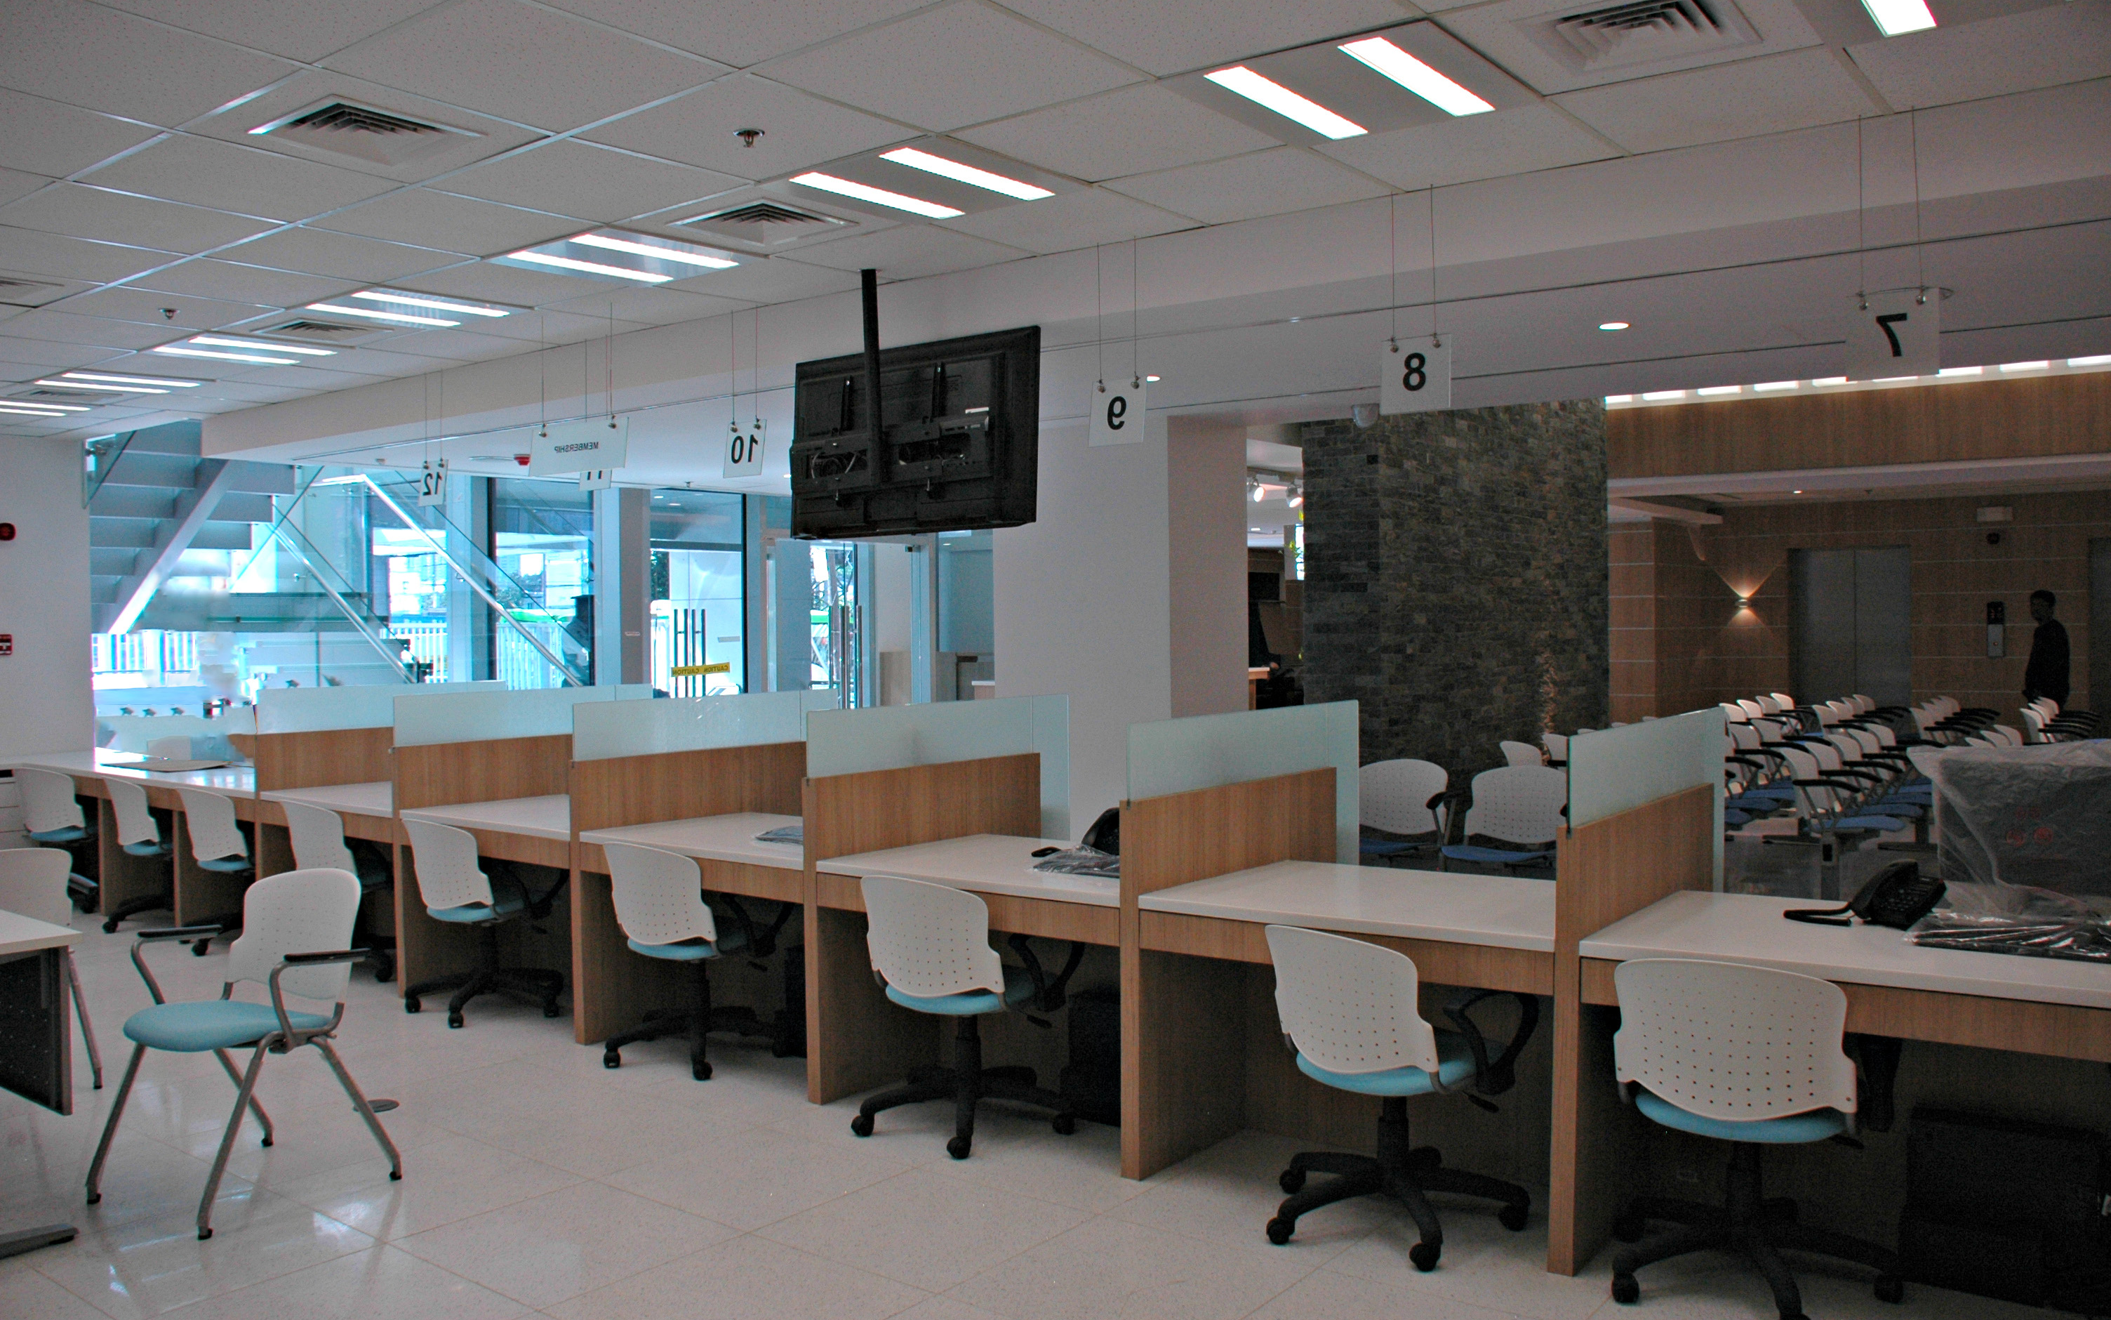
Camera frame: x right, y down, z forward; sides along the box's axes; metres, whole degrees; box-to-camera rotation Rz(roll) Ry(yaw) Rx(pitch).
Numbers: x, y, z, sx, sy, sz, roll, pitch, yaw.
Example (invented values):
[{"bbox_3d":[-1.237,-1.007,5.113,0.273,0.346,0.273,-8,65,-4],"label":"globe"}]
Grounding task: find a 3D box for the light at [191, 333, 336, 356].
[{"bbox_3d":[-3.089,-1.233,6.188,0.095,0.040,0.580,0,2,37],"label":"light"}]

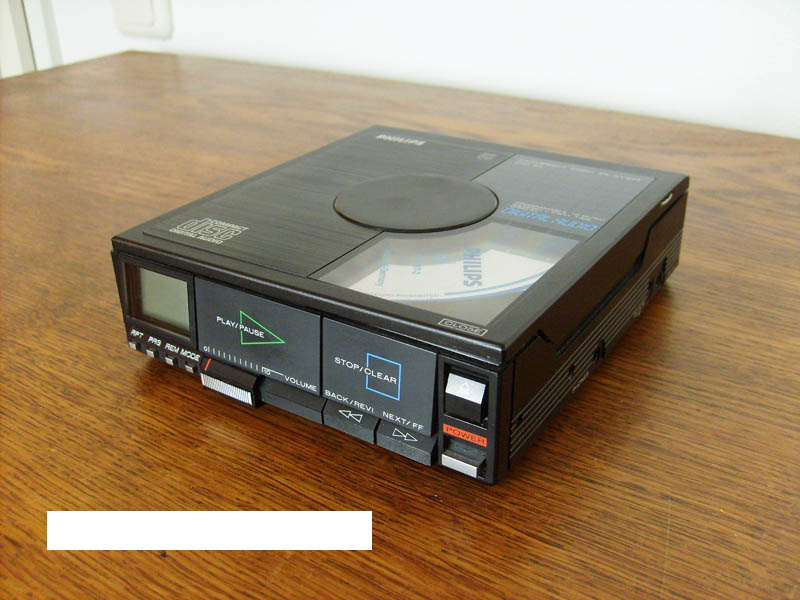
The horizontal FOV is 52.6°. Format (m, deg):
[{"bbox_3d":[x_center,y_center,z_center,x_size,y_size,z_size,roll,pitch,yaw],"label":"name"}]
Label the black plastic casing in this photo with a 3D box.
[{"bbox_3d":[0.006,-0.014,0.259,0.127,0.036,0.132,15,32,31],"label":"black plastic casing"}]

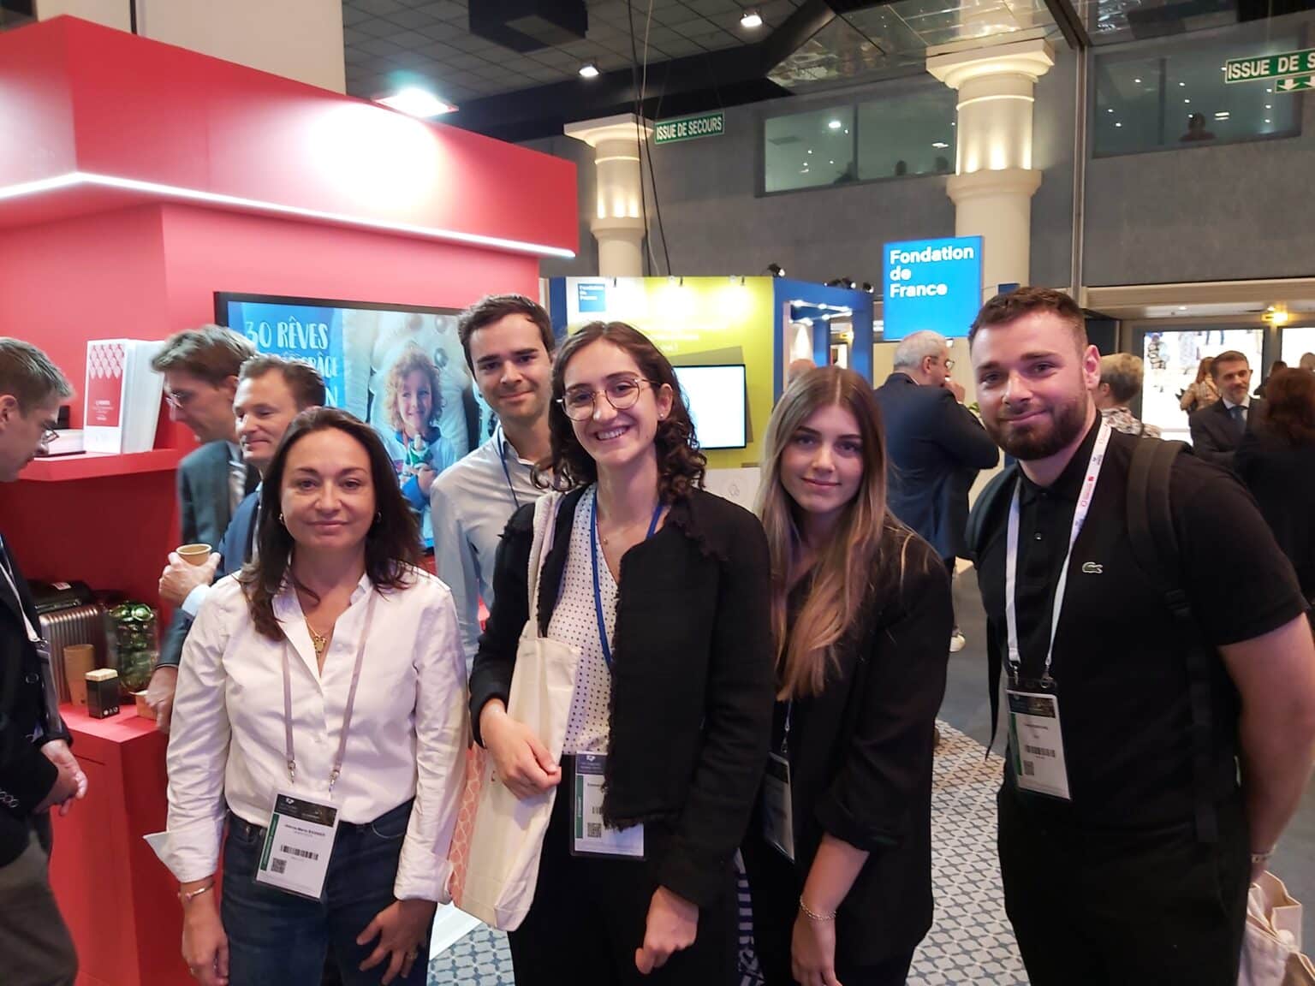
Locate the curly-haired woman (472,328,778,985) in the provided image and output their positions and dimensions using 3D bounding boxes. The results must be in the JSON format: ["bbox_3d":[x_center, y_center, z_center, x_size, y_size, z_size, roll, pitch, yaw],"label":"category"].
[{"bbox_3d":[-0.036,0.568,1.640,0.480,1.683,0.340,1,7,17],"label":"curly-haired woman"}]

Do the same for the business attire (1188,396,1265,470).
[{"bbox_3d":[2.658,-0.105,4.540,0.470,0.680,0.290,0,7,8],"label":"business attire"}]

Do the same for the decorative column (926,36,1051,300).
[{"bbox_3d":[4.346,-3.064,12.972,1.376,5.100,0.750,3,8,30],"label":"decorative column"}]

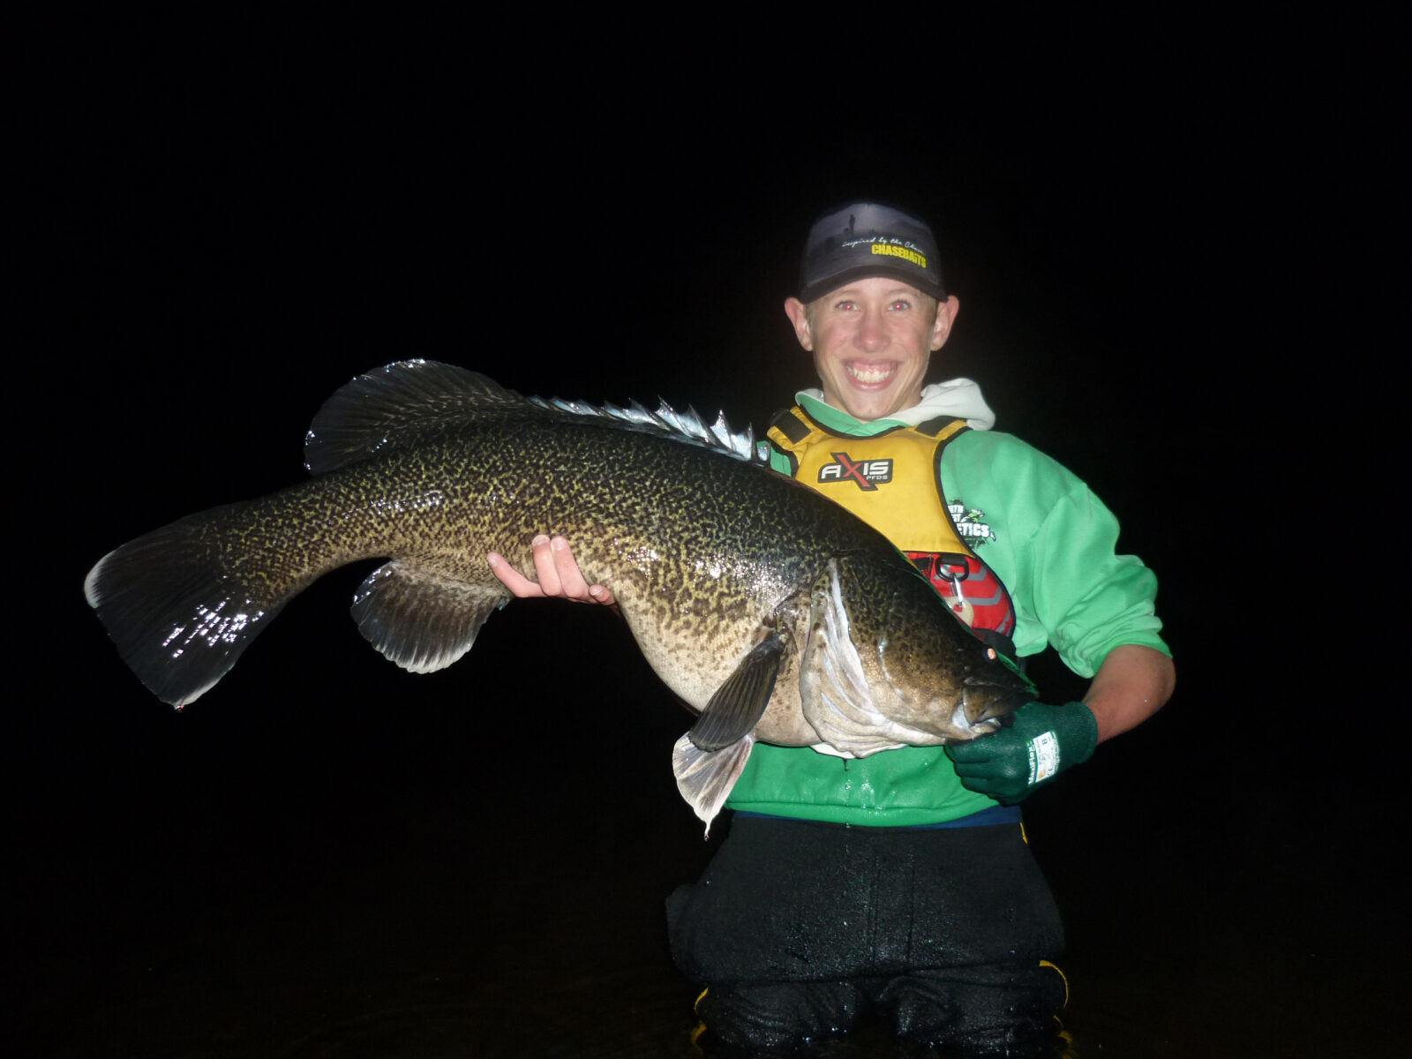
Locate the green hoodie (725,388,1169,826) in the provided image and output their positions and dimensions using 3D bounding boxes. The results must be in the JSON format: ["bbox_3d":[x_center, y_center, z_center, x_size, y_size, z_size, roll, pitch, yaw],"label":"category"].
[{"bbox_3d":[0.235,0.075,1.560,0.560,0.490,0.350,0,4,6],"label":"green hoodie"}]

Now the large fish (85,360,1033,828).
[{"bbox_3d":[-0.100,0.064,1.220,0.850,0.360,0.220,14,-1,-11],"label":"large fish"}]

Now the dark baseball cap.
[{"bbox_3d":[0.192,-0.319,1.555,0.168,0.128,0.250,0,4,7],"label":"dark baseball cap"}]

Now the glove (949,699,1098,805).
[{"bbox_3d":[0.314,0.219,1.330,0.148,0.095,0.095,-2,4,-25],"label":"glove"}]

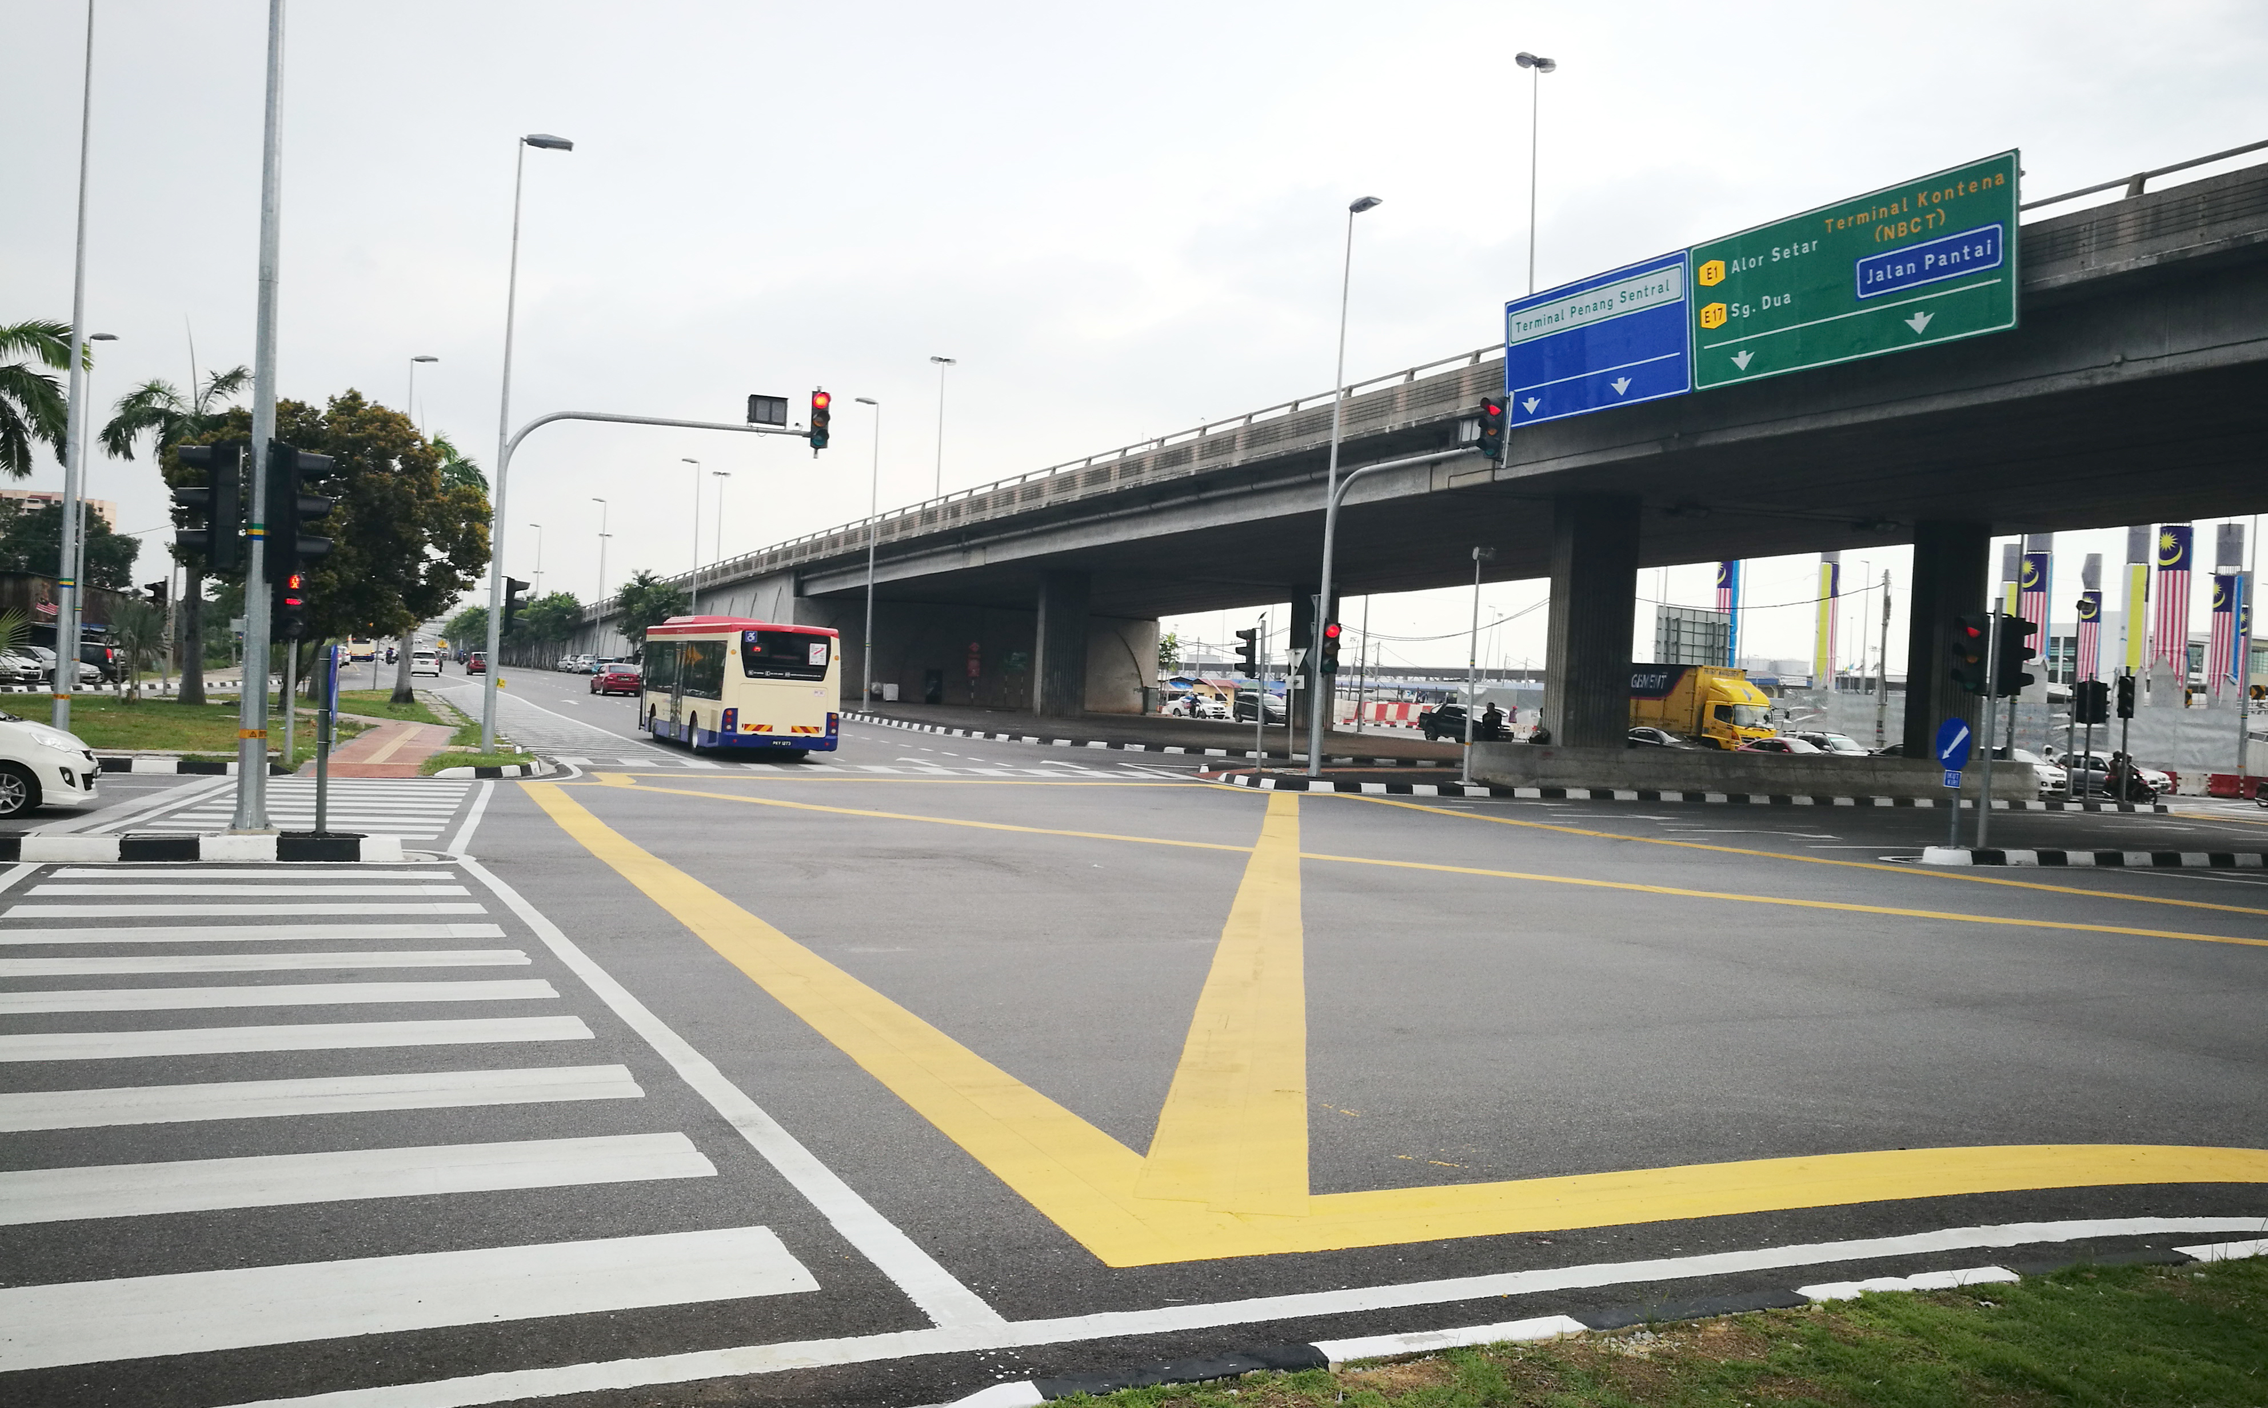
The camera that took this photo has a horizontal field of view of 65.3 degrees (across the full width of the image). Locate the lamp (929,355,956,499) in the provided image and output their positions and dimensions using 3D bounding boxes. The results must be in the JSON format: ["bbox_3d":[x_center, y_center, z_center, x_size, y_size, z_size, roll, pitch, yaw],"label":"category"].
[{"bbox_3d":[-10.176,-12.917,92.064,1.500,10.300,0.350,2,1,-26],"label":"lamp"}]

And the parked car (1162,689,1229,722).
[{"bbox_3d":[3.824,0.152,107.991,1.700,1.450,4.350,3,1,-32],"label":"parked car"}]

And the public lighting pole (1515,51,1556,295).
[{"bbox_3d":[12.525,-14.354,56.077,1.600,12.200,0.400,3,1,-26],"label":"public lighting pole"}]

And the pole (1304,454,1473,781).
[{"bbox_3d":[5.213,-1.735,36.548,0.400,6.700,5.200,3,1,-26],"label":"pole"}]

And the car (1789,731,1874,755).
[{"bbox_3d":[26.577,1.833,67.490,1.740,1.550,4.450,3,1,-26],"label":"car"}]

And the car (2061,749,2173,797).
[{"bbox_3d":[29.323,2.093,53.991,1.720,1.420,4.400,3,1,-17],"label":"car"}]

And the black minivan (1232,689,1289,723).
[{"bbox_3d":[6.723,0.311,88.990,1.720,1.500,4.300,2,1,-26],"label":"black minivan"}]

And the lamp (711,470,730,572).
[{"bbox_3d":[-36.253,-14.261,154.075,1.550,12.000,0.400,3,1,-26],"label":"lamp"}]

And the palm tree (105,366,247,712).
[{"bbox_3d":[-23.556,-4.187,44.000,4.100,8.500,4.100,3,1,0],"label":"palm tree"}]

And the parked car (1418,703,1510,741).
[{"bbox_3d":[15.686,0.881,83.489,1.820,1.770,5.200,3,1,-25],"label":"parked car"}]

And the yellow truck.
[{"bbox_3d":[22.274,0.284,72.430,2.400,3.750,8.300,3,1,-26],"label":"yellow truck"}]

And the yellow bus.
[{"bbox_3d":[-9.661,-0.392,42.367,2.500,3.080,9.000,2,1,-26],"label":"yellow bus"}]

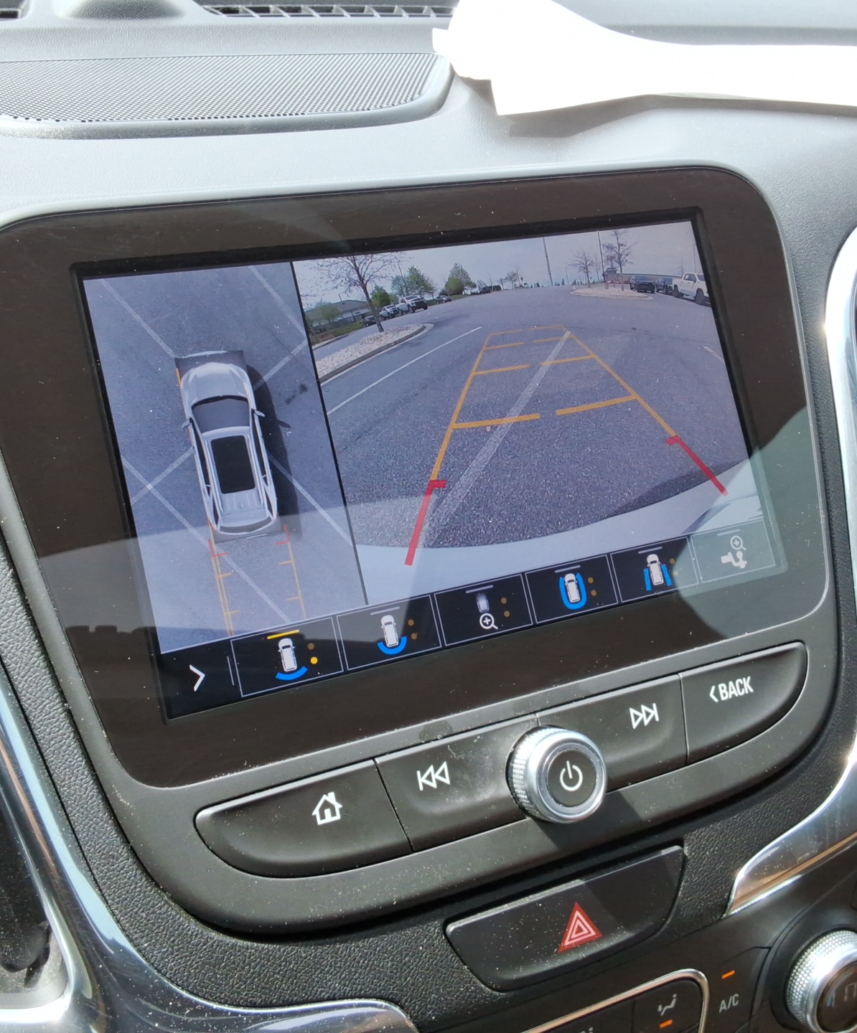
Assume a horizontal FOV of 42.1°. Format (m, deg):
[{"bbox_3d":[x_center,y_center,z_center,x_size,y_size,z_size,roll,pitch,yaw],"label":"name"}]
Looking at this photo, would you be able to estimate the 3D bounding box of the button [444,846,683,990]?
[{"bbox_3d":[0.036,0.101,0.280,0.068,0.021,0.009,-11,-4,-21],"label":"button"}]

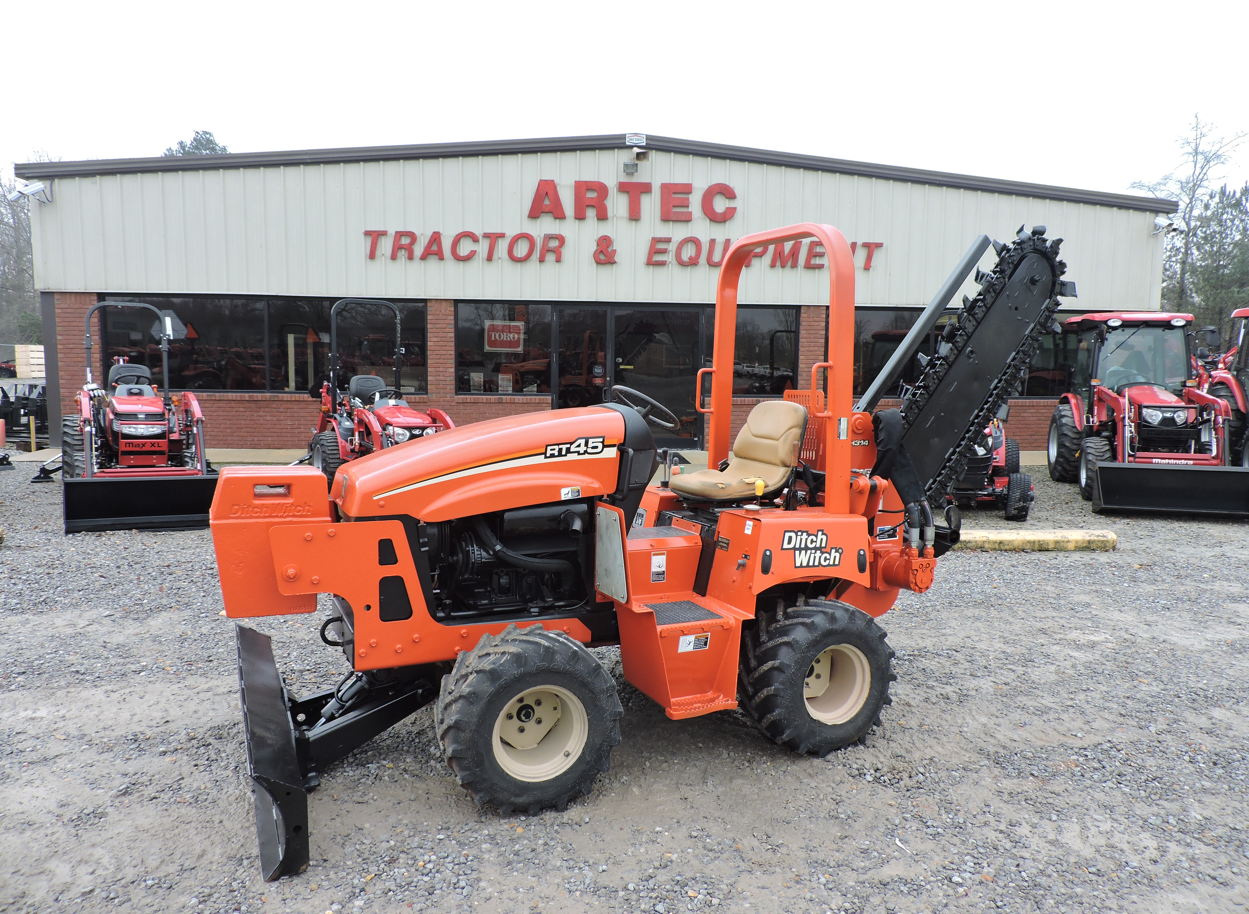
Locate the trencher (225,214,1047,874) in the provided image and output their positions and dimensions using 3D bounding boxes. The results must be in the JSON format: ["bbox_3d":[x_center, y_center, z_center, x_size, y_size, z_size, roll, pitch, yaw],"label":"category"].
[{"bbox_3d":[0.420,-0.005,3.971,4.200,2.280,1.560,-2,7,-25],"label":"trencher"}]

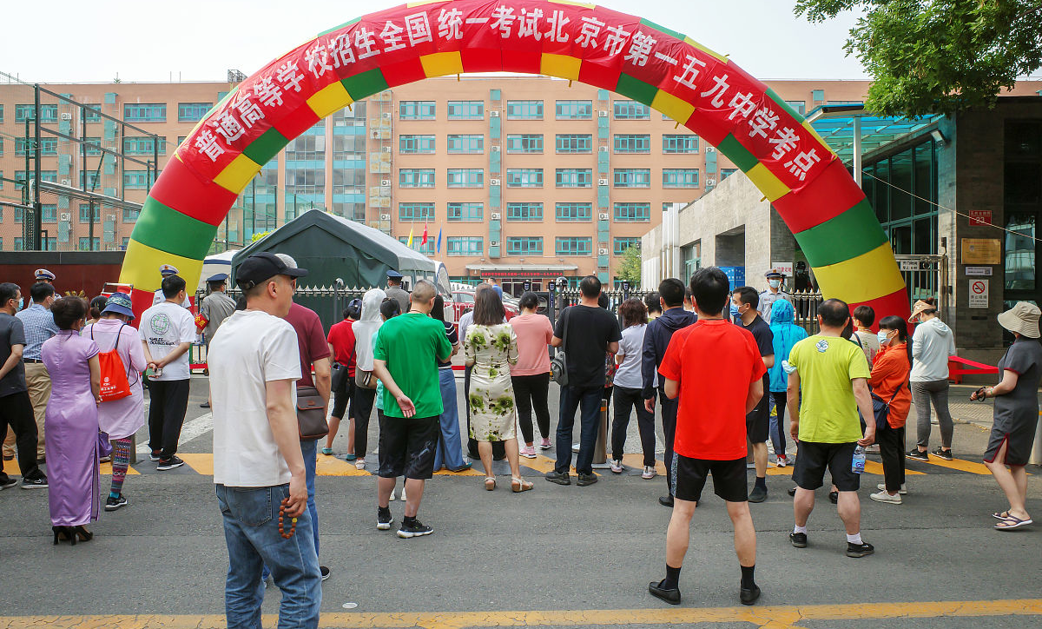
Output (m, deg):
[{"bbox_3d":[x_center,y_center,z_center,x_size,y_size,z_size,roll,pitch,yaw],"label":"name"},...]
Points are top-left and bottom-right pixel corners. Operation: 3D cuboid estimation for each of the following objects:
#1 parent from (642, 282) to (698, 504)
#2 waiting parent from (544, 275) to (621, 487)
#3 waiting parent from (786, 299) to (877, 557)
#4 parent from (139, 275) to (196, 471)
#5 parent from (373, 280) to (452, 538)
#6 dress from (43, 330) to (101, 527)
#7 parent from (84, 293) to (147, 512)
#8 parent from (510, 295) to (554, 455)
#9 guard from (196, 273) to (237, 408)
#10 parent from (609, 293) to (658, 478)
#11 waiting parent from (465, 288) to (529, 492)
[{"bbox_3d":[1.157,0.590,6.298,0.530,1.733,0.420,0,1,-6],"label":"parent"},{"bbox_3d":[0.523,0.549,6.924,0.600,1.774,0.430,0,1,-5],"label":"waiting parent"},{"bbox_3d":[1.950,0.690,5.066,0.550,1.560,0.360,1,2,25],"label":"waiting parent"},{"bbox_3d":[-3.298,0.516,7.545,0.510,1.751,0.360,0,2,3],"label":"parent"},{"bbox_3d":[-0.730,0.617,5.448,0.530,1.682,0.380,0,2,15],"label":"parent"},{"bbox_3d":[-2.942,0.741,5.262,0.390,1.276,0.290,0,2,5],"label":"dress"},{"bbox_3d":[-3.082,0.646,6.154,0.500,1.629,0.420,0,1,14],"label":"parent"},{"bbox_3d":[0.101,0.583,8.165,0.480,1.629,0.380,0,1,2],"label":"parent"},{"bbox_3d":[-4.206,0.360,11.204,0.550,1.833,0.360,0,2,-13],"label":"guard"},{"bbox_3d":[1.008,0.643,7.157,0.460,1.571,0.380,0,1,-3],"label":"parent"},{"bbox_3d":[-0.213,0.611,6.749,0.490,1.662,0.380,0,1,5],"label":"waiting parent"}]

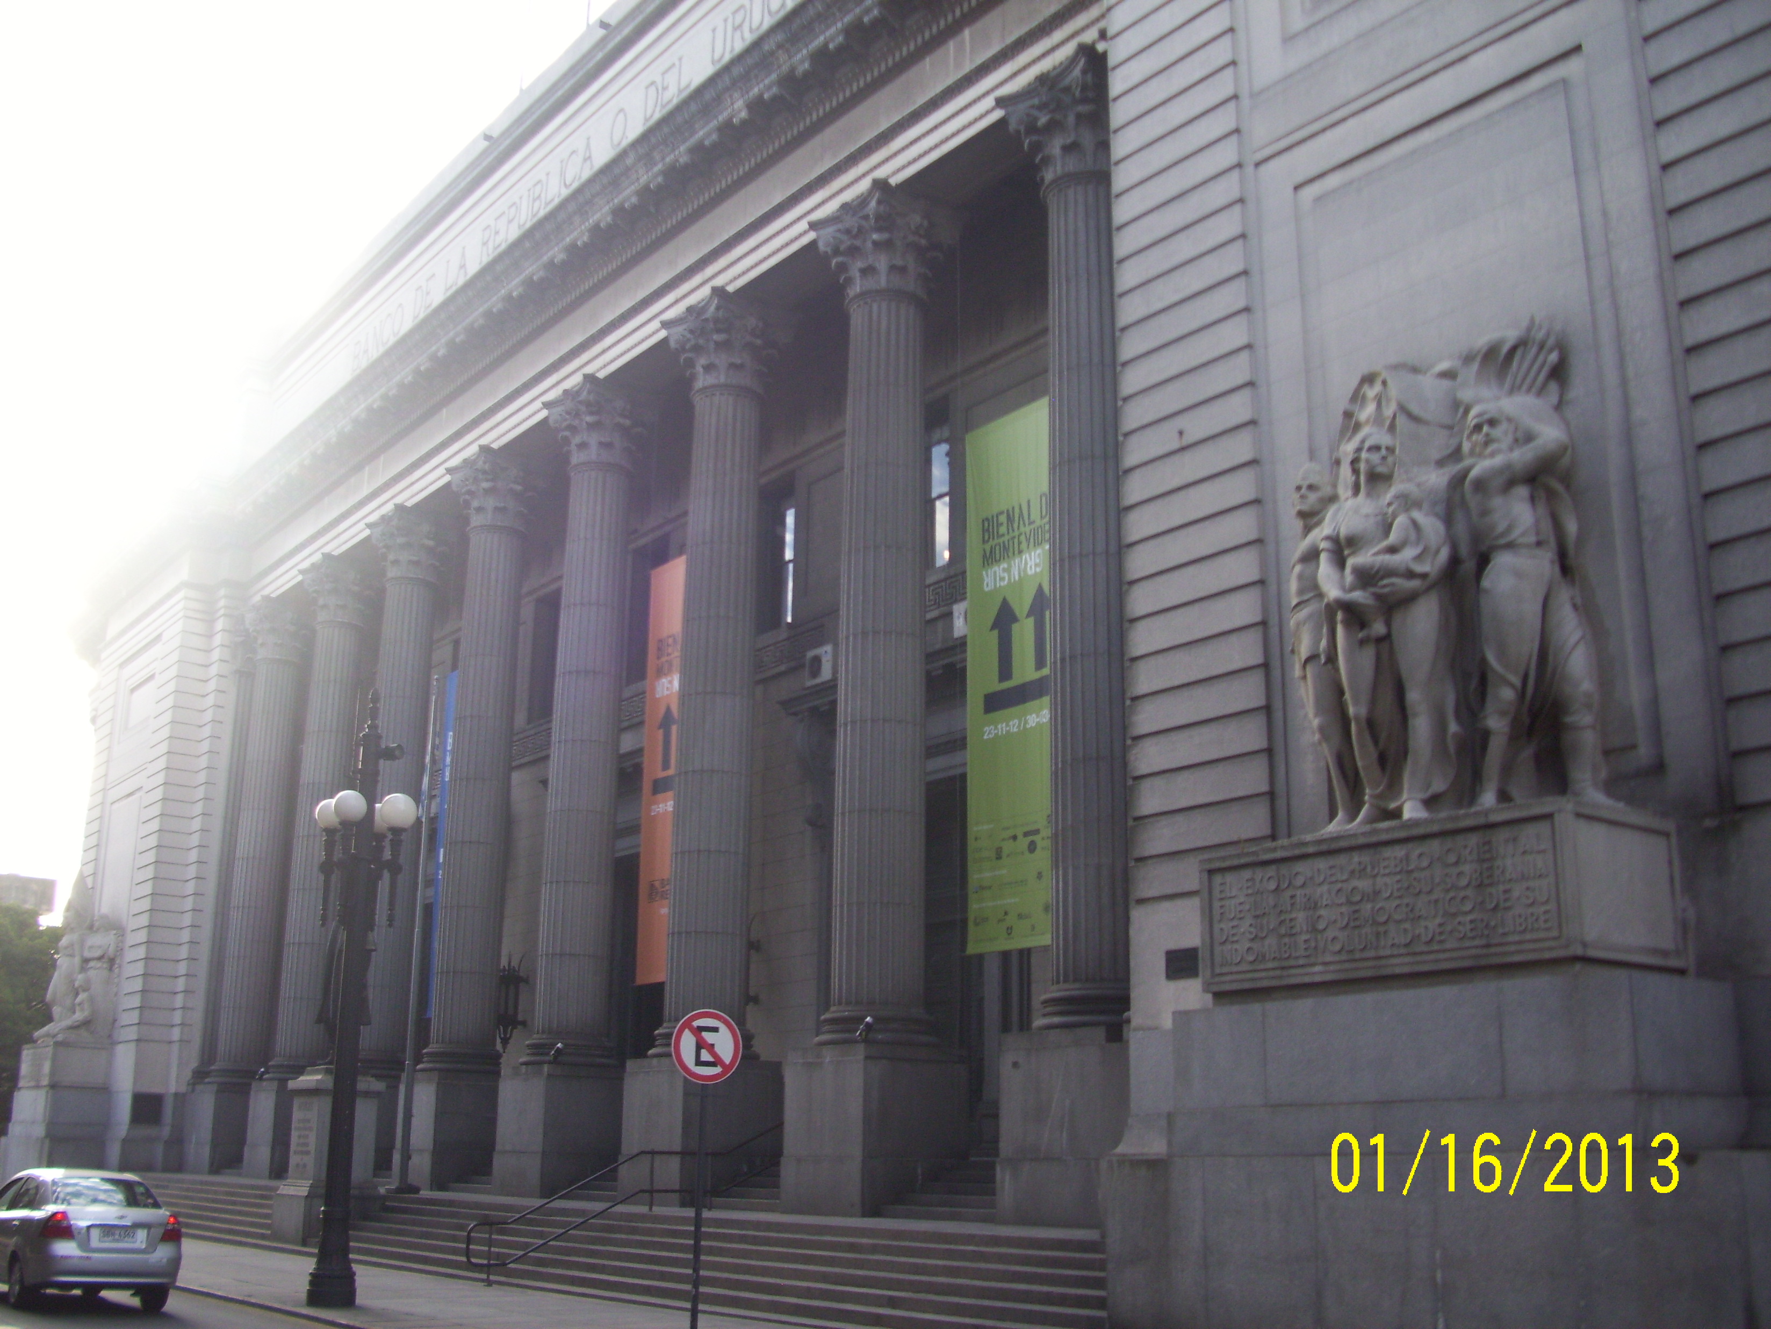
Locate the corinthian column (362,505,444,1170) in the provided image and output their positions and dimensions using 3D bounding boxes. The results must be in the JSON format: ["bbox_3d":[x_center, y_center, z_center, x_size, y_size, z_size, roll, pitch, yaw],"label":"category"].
[{"bbox_3d":[-10.365,3.575,36.275,1.826,13.987,1.826,11,-19,-37],"label":"corinthian column"}]

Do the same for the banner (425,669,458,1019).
[{"bbox_3d":[-8.578,3.452,34.872,0.050,7.087,1.951,11,-19,-37],"label":"banner"}]

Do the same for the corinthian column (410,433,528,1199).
[{"bbox_3d":[-7.815,2.729,33.123,1.826,13.987,1.826,11,-19,-37],"label":"corinthian column"}]

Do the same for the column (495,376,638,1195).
[{"bbox_3d":[-5.258,1.881,29.975,1.826,13.987,1.826,11,-19,-37],"label":"column"}]

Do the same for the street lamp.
[{"bbox_3d":[-6.368,3.817,20.731,1.150,7.253,1.150,11,-19,-37],"label":"street lamp"}]

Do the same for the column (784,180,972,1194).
[{"bbox_3d":[-0.125,0.178,23.685,1.826,13.987,1.826,11,-19,-37],"label":"column"}]

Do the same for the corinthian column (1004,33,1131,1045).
[{"bbox_3d":[2.469,-1.653,20.828,1.826,11.949,1.826,0,-15,0],"label":"corinthian column"}]

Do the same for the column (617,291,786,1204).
[{"bbox_3d":[-2.694,1.030,26.829,1.826,13.987,1.826,11,-19,-37],"label":"column"}]

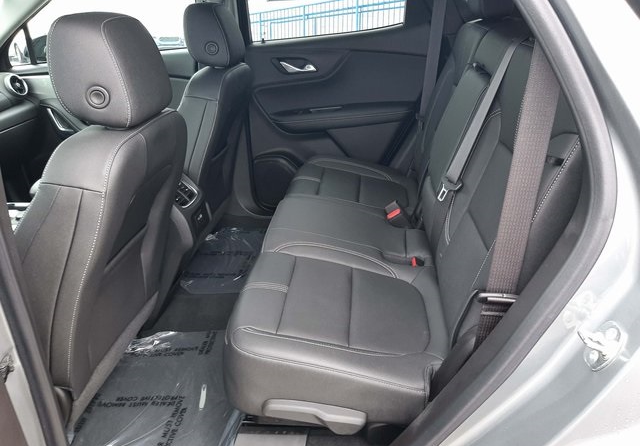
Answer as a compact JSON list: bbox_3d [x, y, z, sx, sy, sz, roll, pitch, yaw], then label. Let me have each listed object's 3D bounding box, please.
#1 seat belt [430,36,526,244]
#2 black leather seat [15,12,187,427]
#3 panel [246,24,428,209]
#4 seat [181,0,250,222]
[{"bbox_3d":[0.408,-0.236,1.273,0.070,0.530,0.110,13,39,-4],"label":"seat belt"},{"bbox_3d":[-0.705,0.007,1.202,0.790,0.970,0.530,0,27,6],"label":"black leather seat"},{"bbox_3d":[0.079,-0.411,2.079,0.760,0.800,0.130,0,27,6],"label":"panel"},{"bbox_3d":[-0.632,-0.315,1.842,0.790,0.970,0.530,0,27,6],"label":"seat"}]

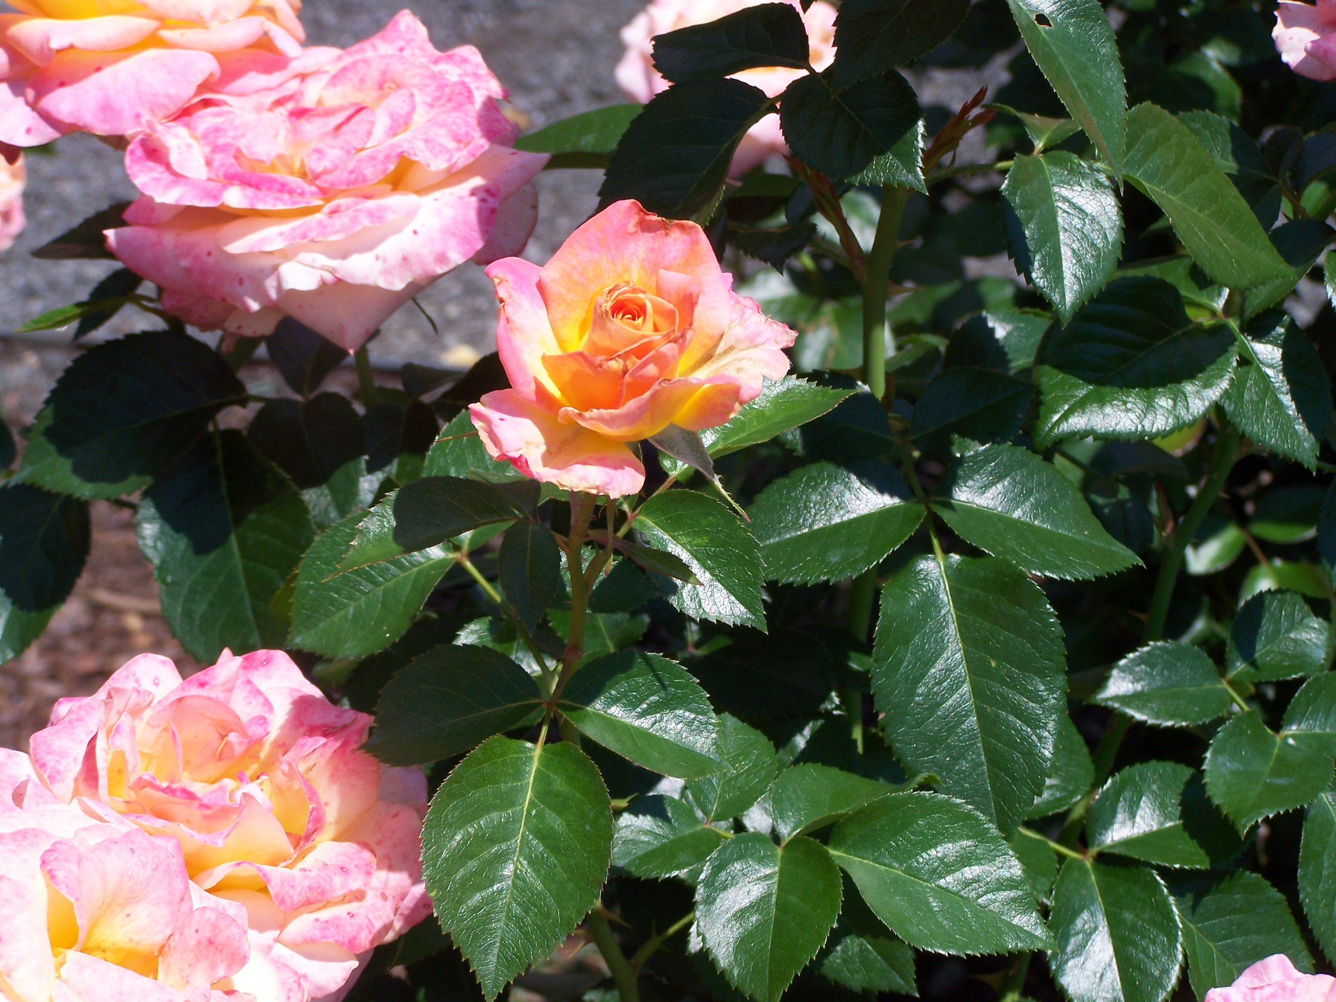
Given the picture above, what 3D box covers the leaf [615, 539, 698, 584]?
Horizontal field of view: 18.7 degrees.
[{"bbox_3d":[-0.003,0.016,1.060,0.026,0.006,0.009,28,50,13],"label":"leaf"}]

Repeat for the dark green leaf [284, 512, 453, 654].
[{"bbox_3d":[-0.088,0.023,1.173,0.055,0.011,0.044,-28,63,0],"label":"dark green leaf"}]

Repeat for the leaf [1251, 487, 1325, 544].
[{"bbox_3d":[0.217,0.004,1.422,0.031,0.009,0.022,-10,61,-13],"label":"leaf"}]

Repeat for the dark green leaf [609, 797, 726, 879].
[{"bbox_3d":[-0.005,0.103,1.221,0.036,0.009,0.025,-19,59,-5],"label":"dark green leaf"}]

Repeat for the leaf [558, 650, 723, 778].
[{"bbox_3d":[-0.004,0.053,1.030,0.045,0.011,0.032,22,53,9],"label":"leaf"}]

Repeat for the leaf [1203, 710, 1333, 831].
[{"bbox_3d":[0.185,0.086,1.251,0.038,0.011,0.046,16,53,12],"label":"leaf"}]

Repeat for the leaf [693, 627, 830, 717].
[{"bbox_3d":[0.026,0.046,1.090,0.043,0.010,0.031,22,55,12],"label":"leaf"}]

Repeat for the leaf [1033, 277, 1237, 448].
[{"bbox_3d":[0.128,-0.038,1.110,0.064,0.016,0.042,-37,61,-24],"label":"leaf"}]

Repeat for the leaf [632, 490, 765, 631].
[{"bbox_3d":[0.009,0.015,1.080,0.028,0.012,0.051,-40,63,-21],"label":"leaf"}]

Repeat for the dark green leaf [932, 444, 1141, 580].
[{"bbox_3d":[0.098,0.005,1.060,0.059,0.012,0.039,19,53,11],"label":"dark green leaf"}]

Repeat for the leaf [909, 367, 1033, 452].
[{"bbox_3d":[0.083,-0.025,1.110,0.040,0.009,0.026,-23,61,-18],"label":"leaf"}]

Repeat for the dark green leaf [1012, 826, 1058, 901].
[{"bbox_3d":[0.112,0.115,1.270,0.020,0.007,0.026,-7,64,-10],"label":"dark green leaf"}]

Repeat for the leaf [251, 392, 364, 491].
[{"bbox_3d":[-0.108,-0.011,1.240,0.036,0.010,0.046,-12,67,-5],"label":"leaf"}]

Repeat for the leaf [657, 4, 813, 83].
[{"bbox_3d":[0.017,-0.122,1.080,0.043,0.012,0.031,0,41,9],"label":"leaf"}]

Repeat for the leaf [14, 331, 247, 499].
[{"bbox_3d":[-0.147,-0.023,1.110,0.068,0.014,0.043,-20,60,-5],"label":"leaf"}]

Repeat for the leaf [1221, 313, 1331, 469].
[{"bbox_3d":[0.161,-0.028,1.070,0.031,0.010,0.048,-21,67,-16],"label":"leaf"}]

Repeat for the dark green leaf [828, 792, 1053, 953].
[{"bbox_3d":[0.071,0.097,1.060,0.066,0.013,0.040,25,63,14],"label":"dark green leaf"}]

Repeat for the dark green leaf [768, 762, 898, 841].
[{"bbox_3d":[0.044,0.075,1.050,0.041,0.010,0.024,-25,57,-26],"label":"dark green leaf"}]

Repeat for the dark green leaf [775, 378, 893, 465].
[{"bbox_3d":[0.048,-0.023,1.150,0.035,0.010,0.028,6,57,4],"label":"dark green leaf"}]

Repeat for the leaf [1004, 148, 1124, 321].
[{"bbox_3d":[0.108,-0.072,1.110,0.032,0.014,0.054,-4,60,-4],"label":"leaf"}]

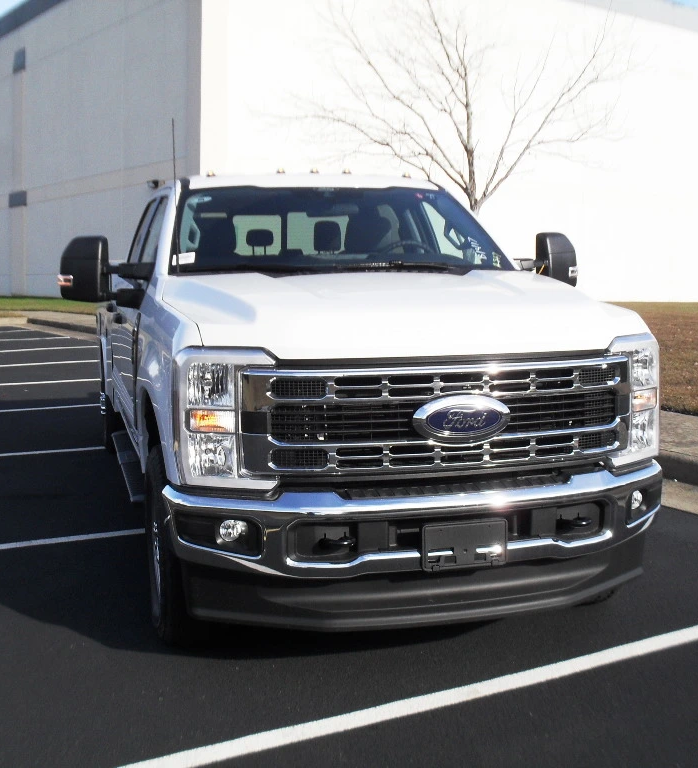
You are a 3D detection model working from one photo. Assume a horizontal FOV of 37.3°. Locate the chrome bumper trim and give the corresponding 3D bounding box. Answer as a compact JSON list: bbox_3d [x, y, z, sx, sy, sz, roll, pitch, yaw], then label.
[{"bbox_3d":[0.347,0.466,3.785,1.970,0.300,0.455,-2,9,-15],"label":"chrome bumper trim"}]

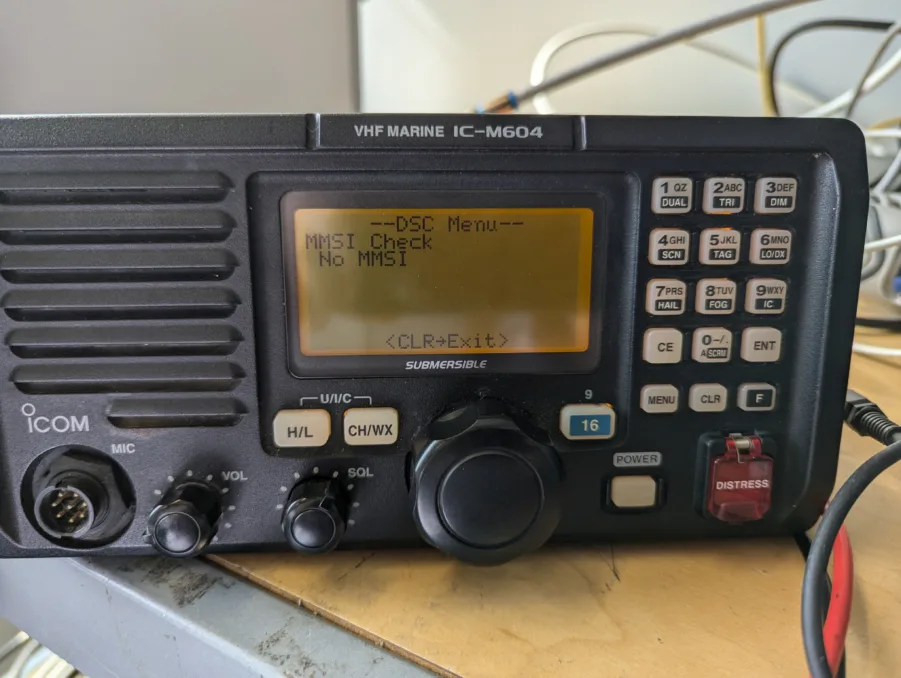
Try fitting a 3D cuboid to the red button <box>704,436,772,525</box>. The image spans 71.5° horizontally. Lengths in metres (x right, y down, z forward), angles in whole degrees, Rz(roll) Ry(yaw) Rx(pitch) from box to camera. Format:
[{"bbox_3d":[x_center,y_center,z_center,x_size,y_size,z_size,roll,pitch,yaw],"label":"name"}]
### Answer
[{"bbox_3d":[0.075,0.036,0.162,0.017,0.023,0.006,-1,11,-2],"label":"red button"}]

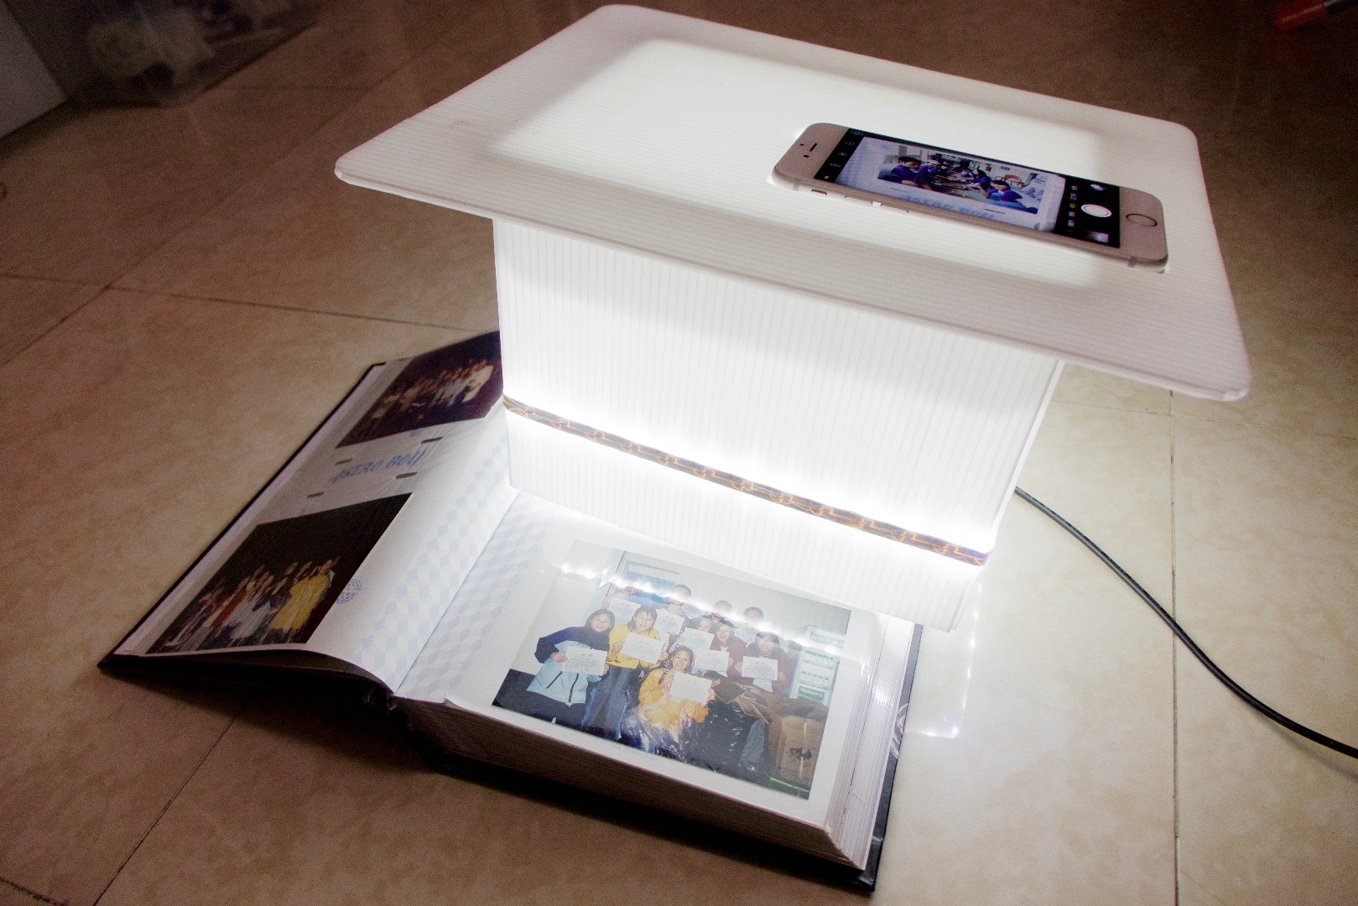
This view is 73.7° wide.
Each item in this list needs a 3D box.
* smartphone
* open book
[{"bbox_3d":[0.106,-0.096,0.333,0.138,0.007,0.067,18,41,13],"label":"smartphone"},{"bbox_3d":[-0.076,0.026,0.462,0.397,0.068,0.253,8,46,19],"label":"open book"}]

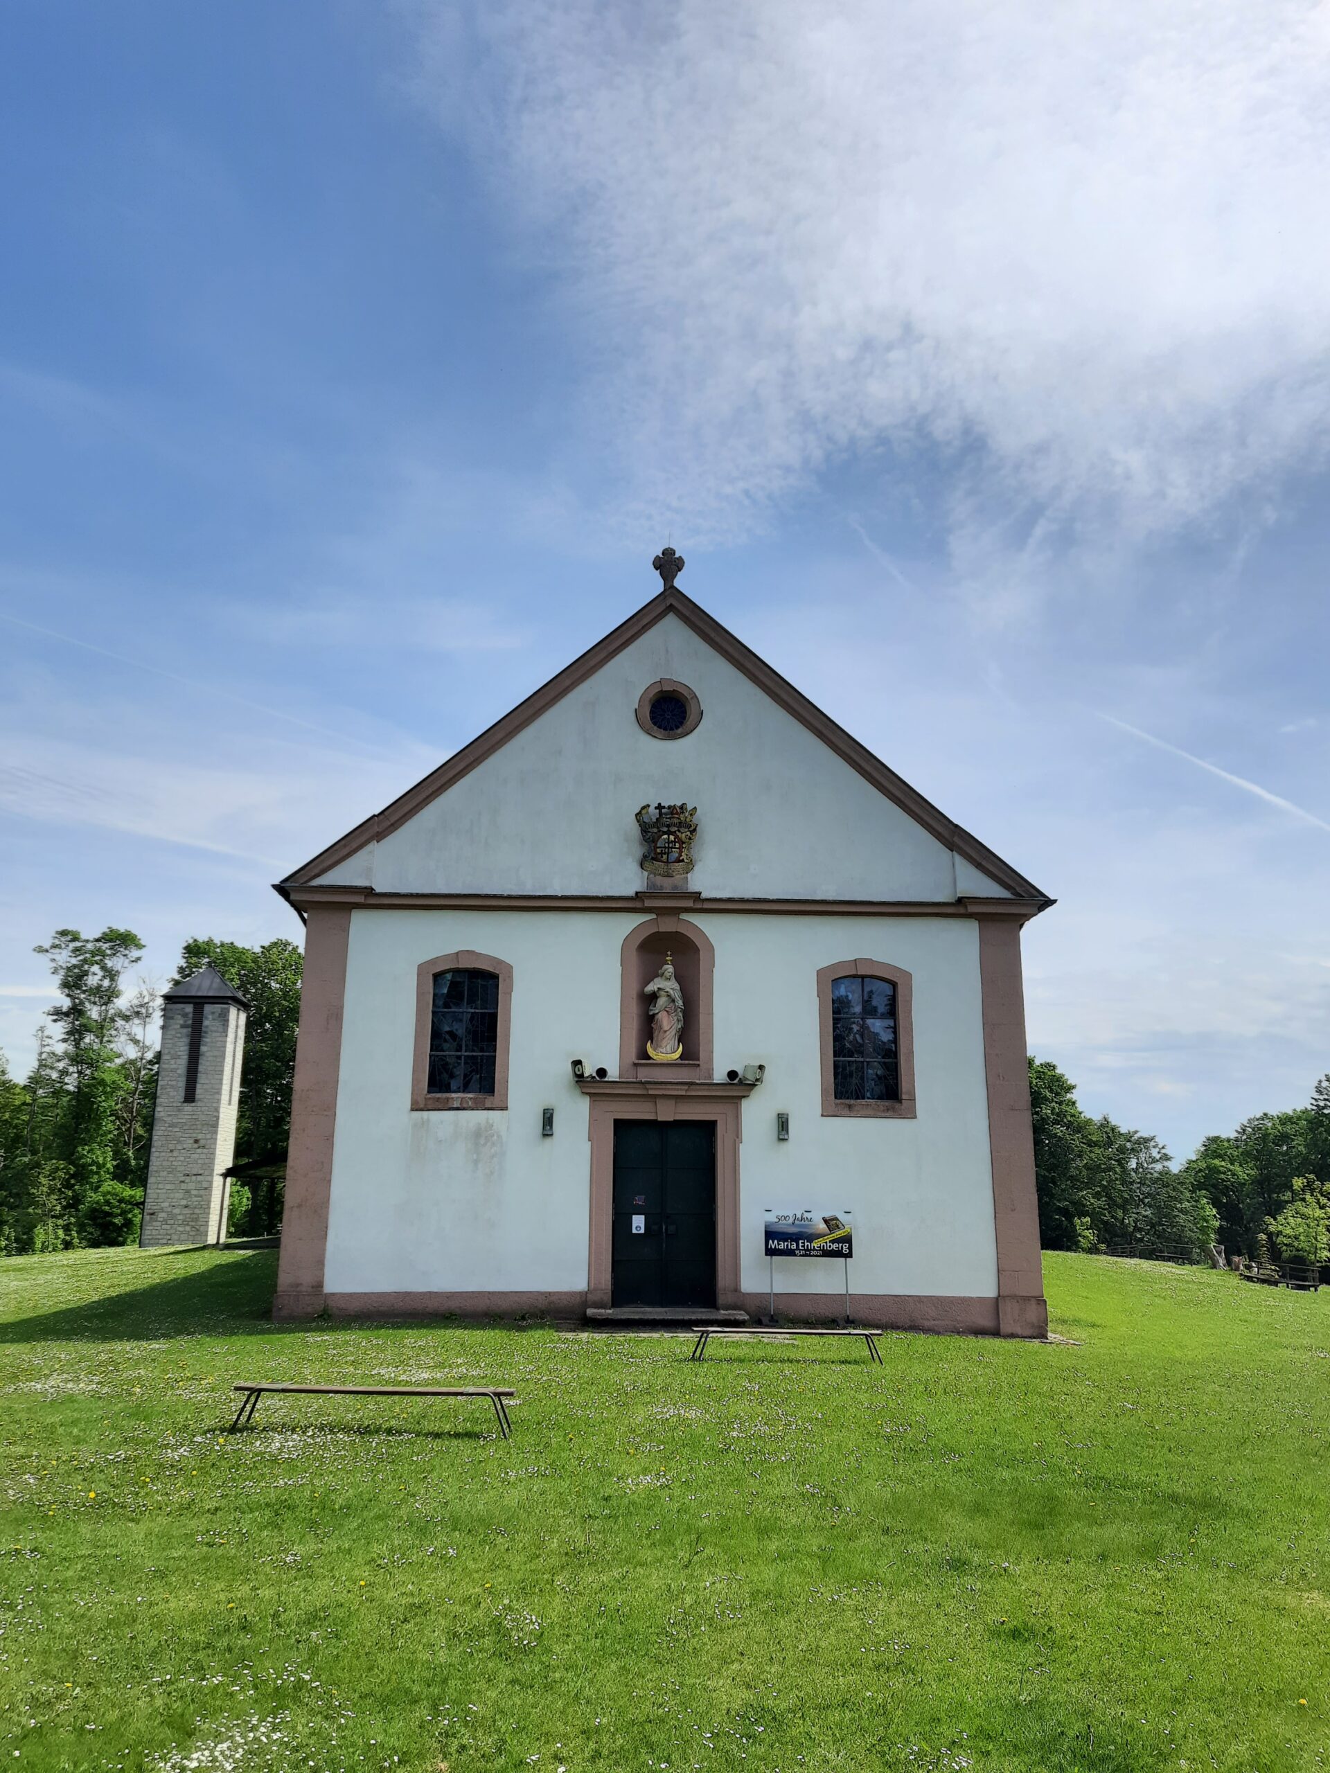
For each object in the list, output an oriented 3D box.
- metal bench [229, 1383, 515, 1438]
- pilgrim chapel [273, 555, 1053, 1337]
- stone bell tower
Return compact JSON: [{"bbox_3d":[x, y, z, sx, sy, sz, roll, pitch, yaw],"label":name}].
[{"bbox_3d":[-2.618,4.750,11.176,2.530,0.420,0.380,0,-13,1],"label":"metal bench"},{"bbox_3d":[-0.221,2.922,32.504,14.050,14.200,22.000,1,-13,-1],"label":"pilgrim chapel"},{"bbox_3d":[-15.003,6.917,39.613,2.250,9.000,2.250,1,-13,-3],"label":"stone bell tower"}]

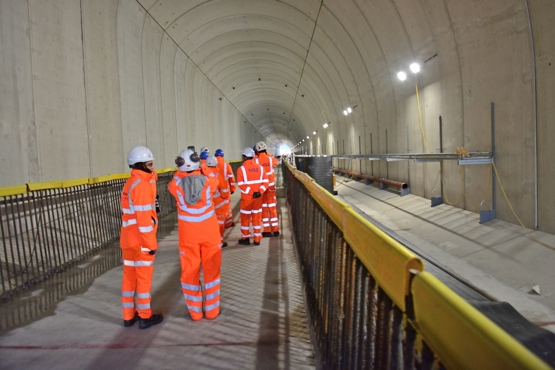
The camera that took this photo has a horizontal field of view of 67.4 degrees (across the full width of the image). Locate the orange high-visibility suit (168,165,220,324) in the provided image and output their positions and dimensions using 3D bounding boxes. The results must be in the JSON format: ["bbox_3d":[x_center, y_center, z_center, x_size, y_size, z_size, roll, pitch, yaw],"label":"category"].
[{"bbox_3d":[-0.863,0.475,4.380,0.550,1.790,0.470,-1,4,-2],"label":"orange high-visibility suit"}]

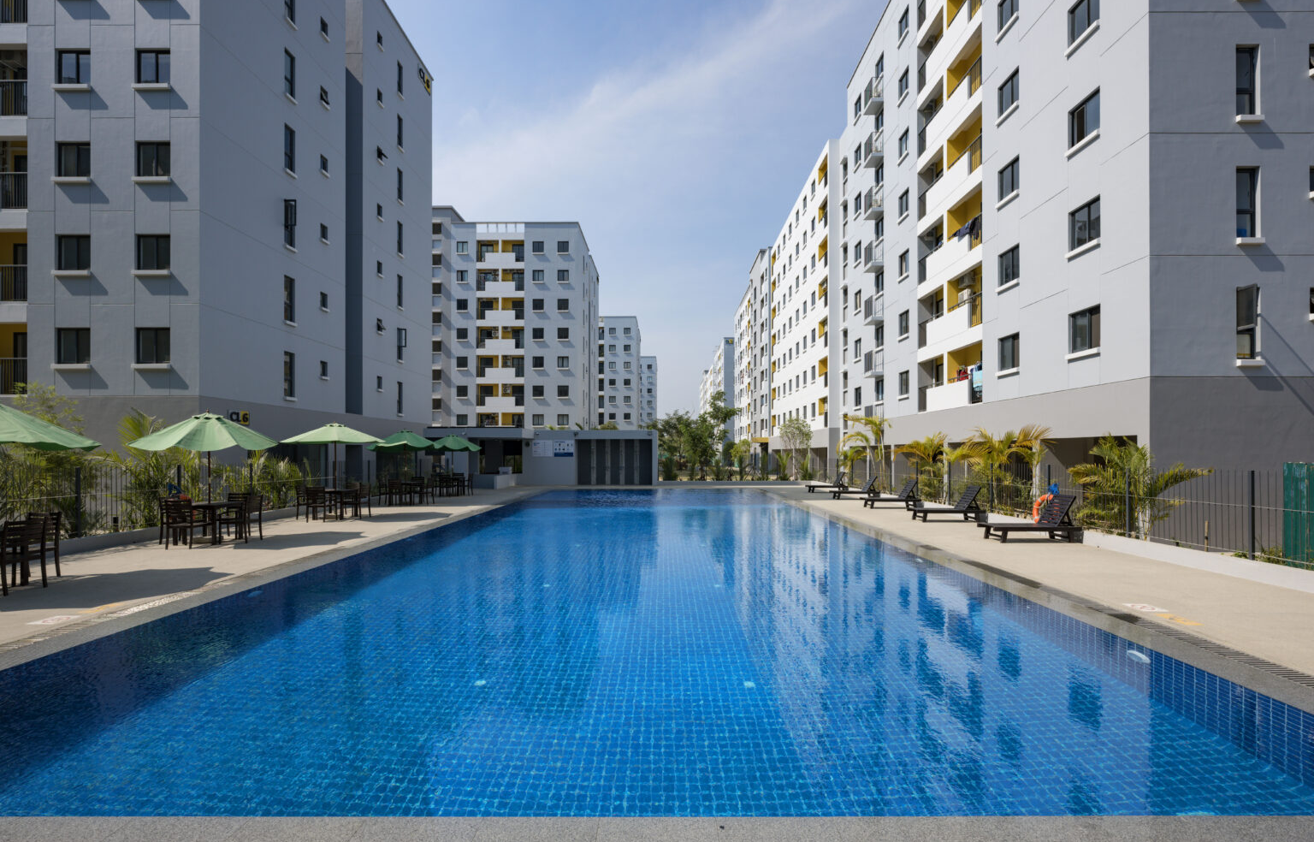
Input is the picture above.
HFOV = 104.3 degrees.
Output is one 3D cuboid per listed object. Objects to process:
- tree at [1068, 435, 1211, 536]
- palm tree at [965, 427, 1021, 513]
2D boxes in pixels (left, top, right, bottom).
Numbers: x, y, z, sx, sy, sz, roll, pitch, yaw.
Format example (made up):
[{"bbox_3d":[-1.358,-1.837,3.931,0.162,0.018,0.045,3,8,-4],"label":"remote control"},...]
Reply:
[{"bbox_3d":[9.469,1.360,10.100,2.250,2.150,2.000,0,-2,1],"label":"tree"},{"bbox_3d":[9.477,1.447,14.400,1.700,2.500,1.650,0,-2,1],"label":"palm tree"}]

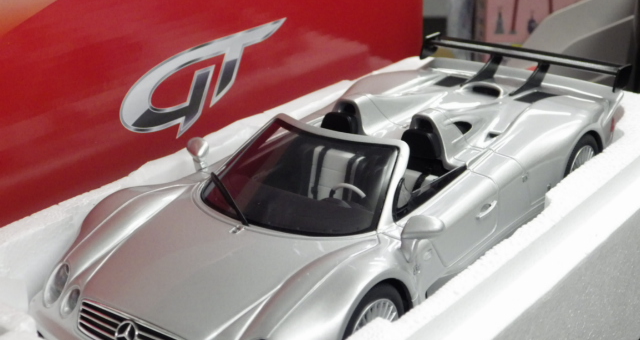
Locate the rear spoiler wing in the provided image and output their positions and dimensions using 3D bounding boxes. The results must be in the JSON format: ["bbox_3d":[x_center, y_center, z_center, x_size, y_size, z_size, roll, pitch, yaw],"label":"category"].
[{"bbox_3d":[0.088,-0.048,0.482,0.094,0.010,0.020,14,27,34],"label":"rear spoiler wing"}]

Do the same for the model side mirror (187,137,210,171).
[{"bbox_3d":[-0.044,-0.006,0.397,0.008,0.013,0.015,-15,26,-30],"label":"model side mirror"}]

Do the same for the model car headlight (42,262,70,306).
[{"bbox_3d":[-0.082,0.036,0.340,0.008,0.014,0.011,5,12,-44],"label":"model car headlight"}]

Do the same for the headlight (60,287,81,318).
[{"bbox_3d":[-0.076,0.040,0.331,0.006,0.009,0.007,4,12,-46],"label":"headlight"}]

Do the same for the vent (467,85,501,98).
[{"bbox_3d":[0.070,-0.033,0.461,0.016,0.004,0.006,14,27,34],"label":"vent"}]

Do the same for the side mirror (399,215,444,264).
[{"bbox_3d":[0.031,0.020,0.335,0.016,0.013,0.008,5,23,16],"label":"side mirror"}]

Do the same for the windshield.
[{"bbox_3d":[-0.008,0.003,0.362,0.073,0.019,0.049,14,27,34],"label":"windshield"}]

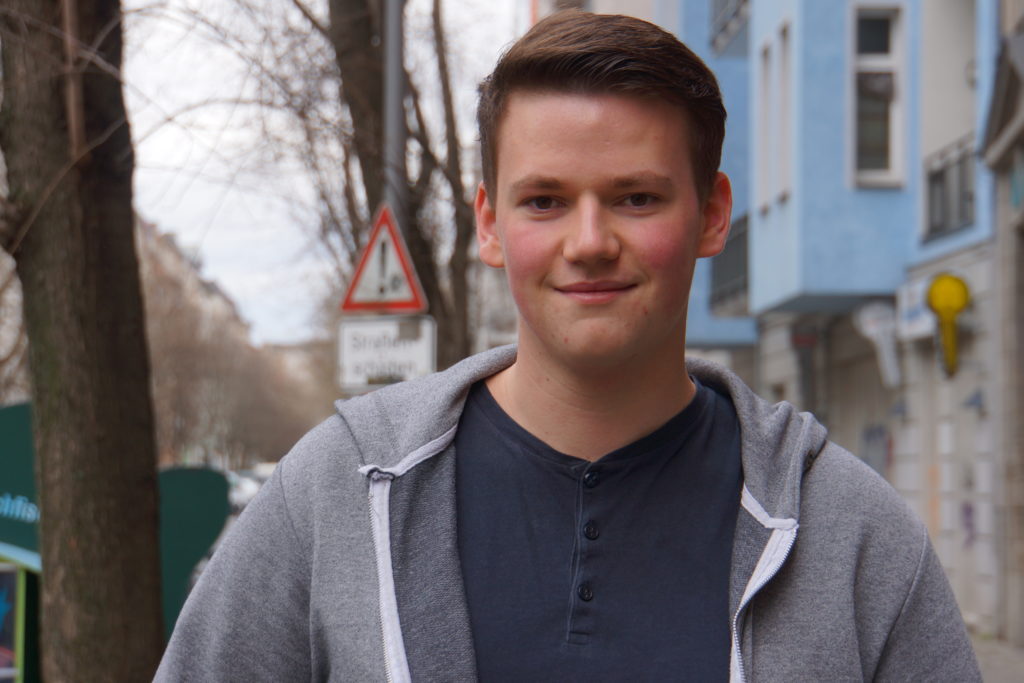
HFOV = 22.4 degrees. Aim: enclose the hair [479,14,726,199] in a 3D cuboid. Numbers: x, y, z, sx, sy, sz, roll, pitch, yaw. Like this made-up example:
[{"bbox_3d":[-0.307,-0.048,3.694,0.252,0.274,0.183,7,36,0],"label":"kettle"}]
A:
[{"bbox_3d":[0.065,-0.154,1.850,0.180,0.168,0.200,0,-2,5],"label":"hair"}]

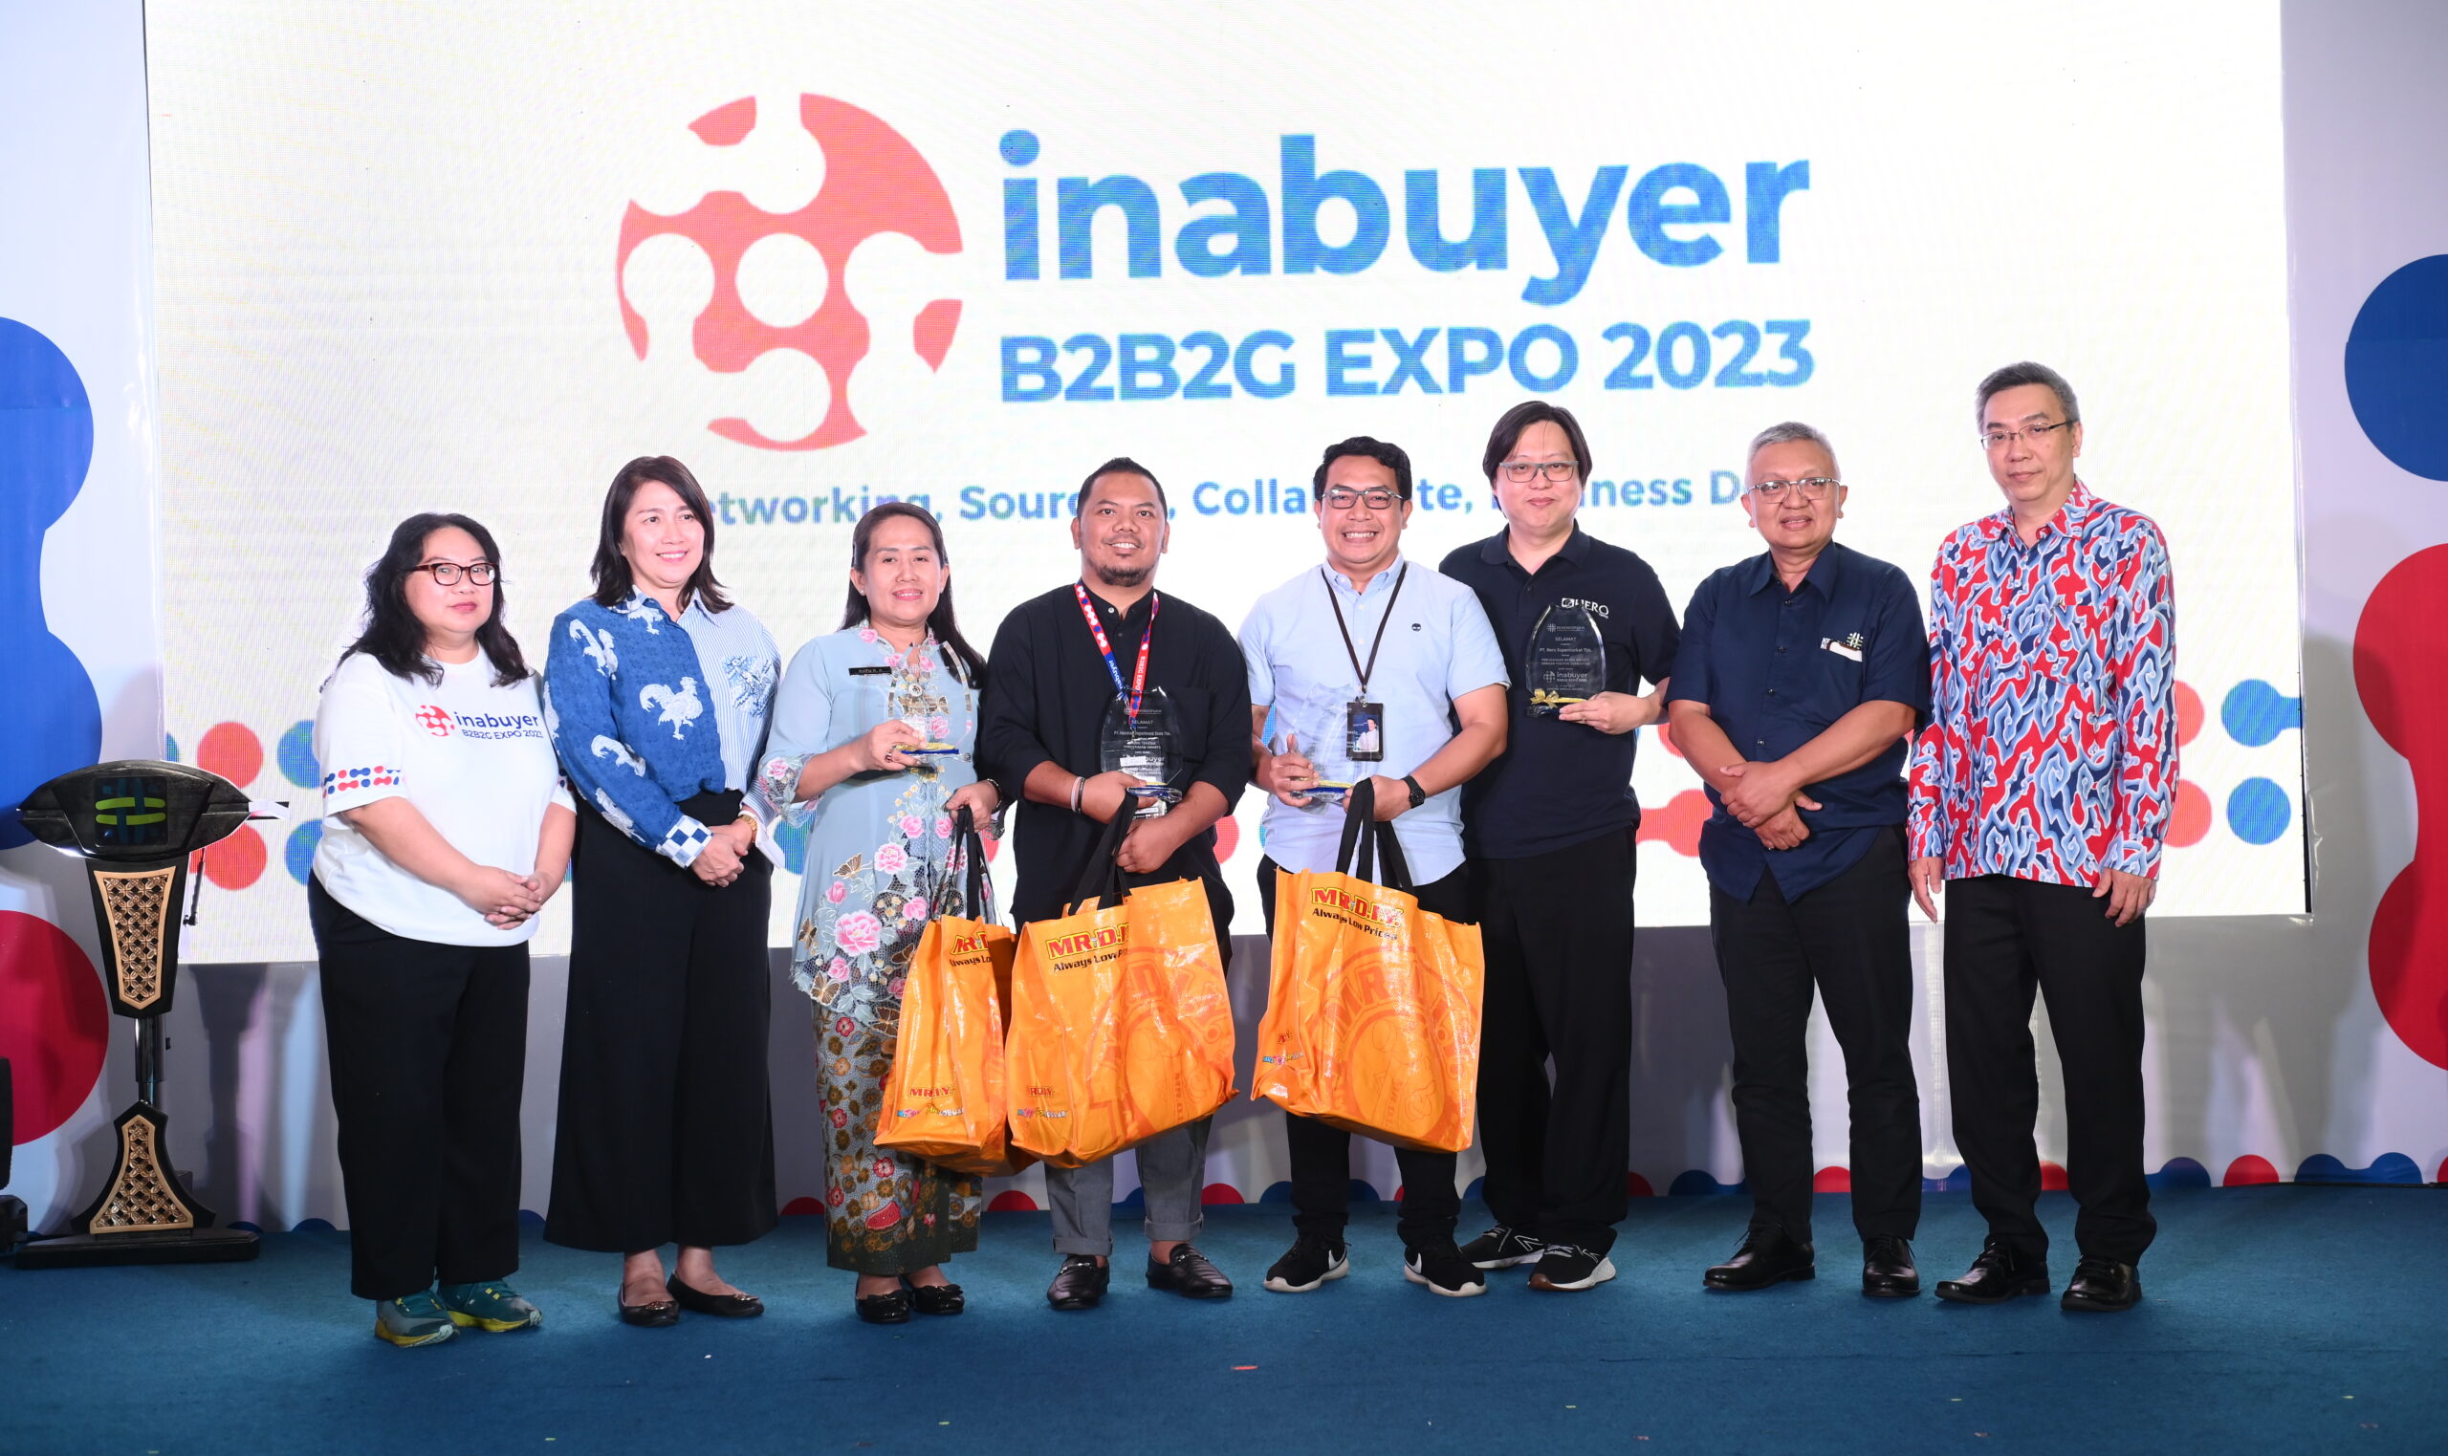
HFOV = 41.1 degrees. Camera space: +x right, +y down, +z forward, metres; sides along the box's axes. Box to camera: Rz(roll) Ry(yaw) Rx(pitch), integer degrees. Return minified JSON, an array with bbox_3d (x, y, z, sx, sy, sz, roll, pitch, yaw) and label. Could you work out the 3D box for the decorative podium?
[{"bbox_3d":[-2.353,0.611,7.070,0.500,1.070,0.400,-1,0,-12],"label":"decorative podium"}]

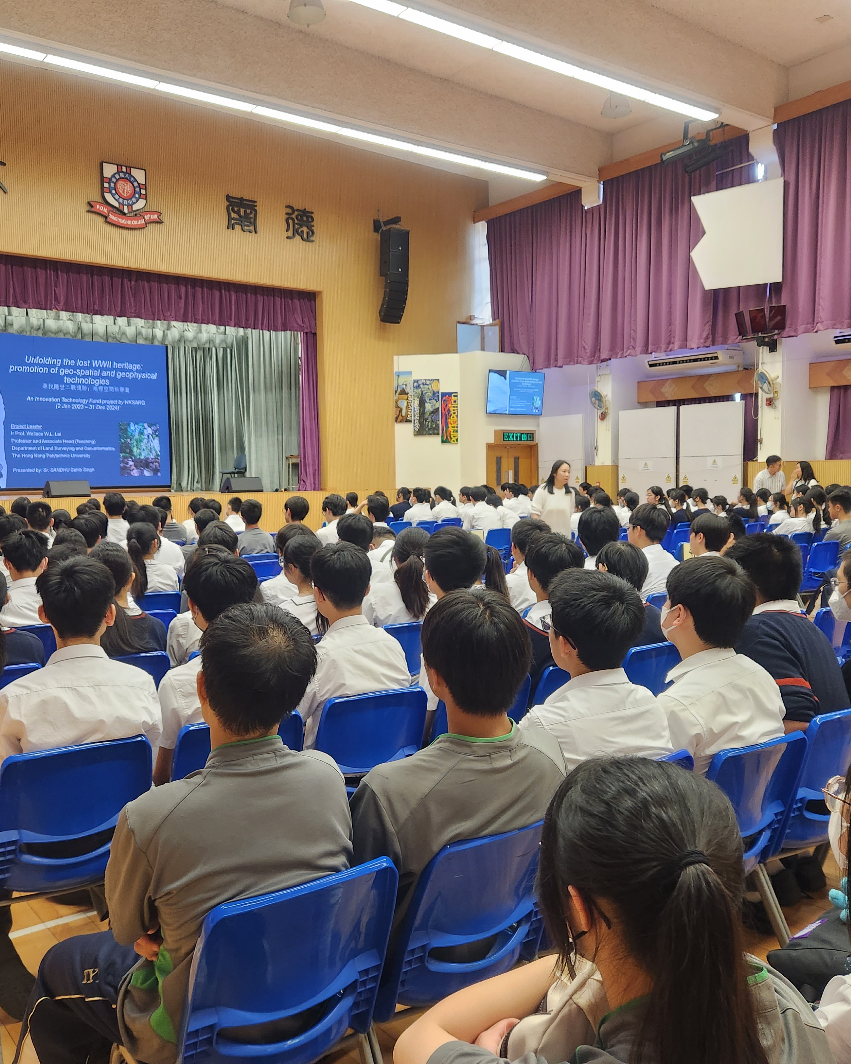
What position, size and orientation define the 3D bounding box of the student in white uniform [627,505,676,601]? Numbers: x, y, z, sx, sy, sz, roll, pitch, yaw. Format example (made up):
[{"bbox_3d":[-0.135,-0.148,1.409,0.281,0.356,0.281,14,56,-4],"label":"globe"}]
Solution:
[{"bbox_3d":[1.069,0.487,5.297,0.460,1.270,0.750,-3,4,-38],"label":"student in white uniform"}]

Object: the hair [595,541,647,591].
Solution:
[{"bbox_3d":[0.742,0.124,3.577,0.180,0.210,0.210,-4,5,-38],"label":"hair"}]

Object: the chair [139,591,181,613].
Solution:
[{"bbox_3d":[-1.733,0.743,5.675,0.430,0.800,0.550,-3,4,-34],"label":"chair"}]

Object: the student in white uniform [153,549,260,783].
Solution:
[{"bbox_3d":[-0.705,0.678,2.944,0.460,1.260,0.720,-3,4,-37],"label":"student in white uniform"}]

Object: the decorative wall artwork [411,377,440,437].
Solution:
[{"bbox_3d":[0.025,-2.633,19.991,0.528,1.197,0.030,-1,4,7],"label":"decorative wall artwork"}]

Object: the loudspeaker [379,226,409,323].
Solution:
[{"bbox_3d":[-0.631,-5.208,19.336,0.480,1.850,0.420,-4,5,-38],"label":"loudspeaker"}]

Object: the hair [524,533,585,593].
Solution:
[{"bbox_3d":[0.486,0.118,3.531,0.190,0.230,0.220,-4,4,-39],"label":"hair"}]

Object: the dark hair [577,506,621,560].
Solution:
[{"bbox_3d":[0.846,0.003,4.600,0.190,0.250,0.220,-2,3,-18],"label":"dark hair"}]

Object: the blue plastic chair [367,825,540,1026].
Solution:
[{"bbox_3d":[0.020,0.934,1.950,0.440,0.815,0.550,-3,4,-32],"label":"blue plastic chair"}]

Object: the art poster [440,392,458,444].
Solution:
[{"bbox_3d":[0.514,-2.408,19.948,0.336,1.090,0.030,-1,4,7],"label":"art poster"}]

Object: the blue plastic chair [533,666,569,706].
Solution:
[{"bbox_3d":[0.374,0.842,3.536,0.430,0.800,0.550,-3,4,-34],"label":"blue plastic chair"}]

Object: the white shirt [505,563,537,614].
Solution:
[{"bbox_3d":[0.562,0.416,4.932,0.450,0.580,0.300,-3,4,-34],"label":"white shirt"}]

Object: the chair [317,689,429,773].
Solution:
[{"bbox_3d":[-0.280,0.870,3.042,0.440,0.815,0.550,-3,4,-31],"label":"chair"}]

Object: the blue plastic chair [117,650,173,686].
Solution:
[{"bbox_3d":[-1.247,0.849,3.672,0.440,0.815,0.550,-4,4,-35],"label":"blue plastic chair"}]

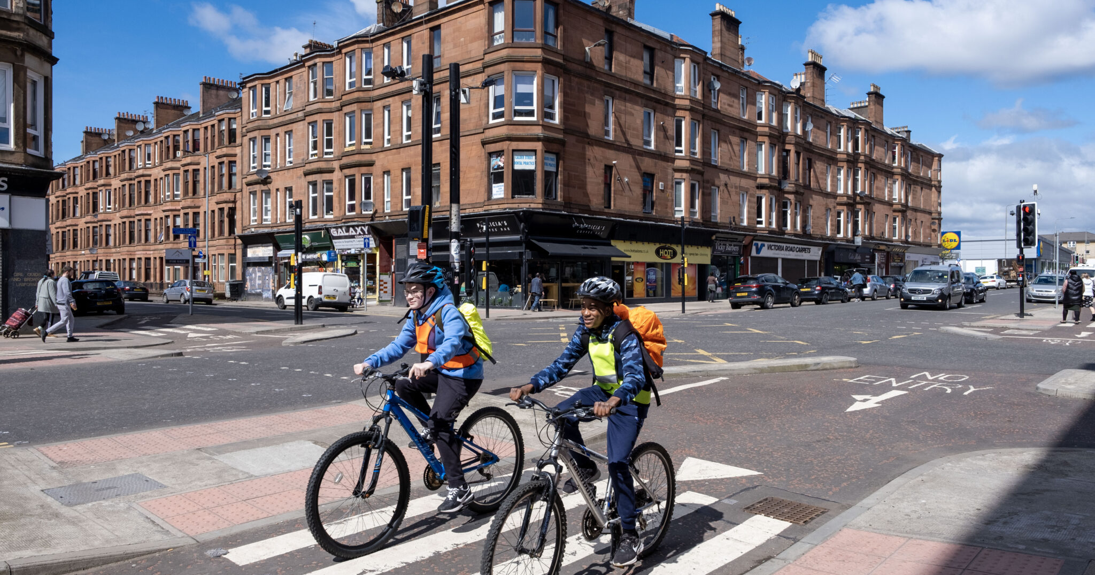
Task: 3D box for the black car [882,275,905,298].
[{"bbox_3d":[23.000,-0.050,52.800,1.760,1.480,4.000,1,1,42],"label":"black car"}]

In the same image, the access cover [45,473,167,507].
[{"bbox_3d":[-3.150,1.440,5.650,0.600,0.030,0.645,1,1,43],"label":"access cover"}]

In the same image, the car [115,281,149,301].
[{"bbox_3d":[-29.900,0.240,56.300,4.550,1.430,1.790,0,0,44],"label":"car"}]

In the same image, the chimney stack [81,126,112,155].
[{"bbox_3d":[-48.358,-15.591,85.547,0.750,2.950,3.150,0,0,43],"label":"chimney stack"}]

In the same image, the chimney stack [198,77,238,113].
[{"bbox_3d":[-27.283,-15.675,66.051,0.750,3.050,3.150,0,0,43],"label":"chimney stack"}]

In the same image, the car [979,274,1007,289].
[{"bbox_3d":[44.200,-0.500,78.300,1.820,1.420,4.500,1,1,42],"label":"car"}]

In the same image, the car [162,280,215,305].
[{"bbox_3d":[-22.250,0.285,49.100,4.020,1.470,1.700,1,1,43],"label":"car"}]

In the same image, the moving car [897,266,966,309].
[{"bbox_3d":[16.550,-0.030,33.950,1.850,1.830,4.320,1,1,40],"label":"moving car"}]

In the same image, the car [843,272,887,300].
[{"bbox_3d":[19.550,0.010,48.200,1.800,1.500,4.250,1,1,41],"label":"car"}]

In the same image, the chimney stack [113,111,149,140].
[{"bbox_3d":[-40.700,-15.650,77.300,0.800,2.950,3.000,1,1,43],"label":"chimney stack"}]

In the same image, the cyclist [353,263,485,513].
[{"bbox_3d":[-0.761,0.617,4.905,0.620,1.540,0.750,-3,-2,40],"label":"cyclist"}]

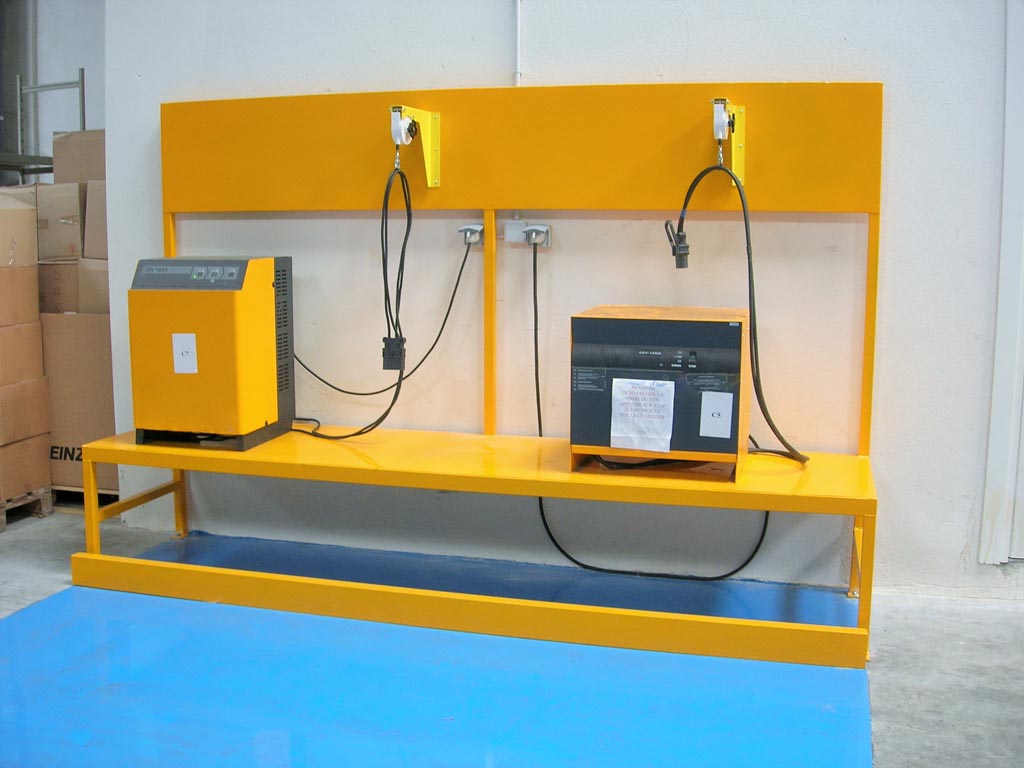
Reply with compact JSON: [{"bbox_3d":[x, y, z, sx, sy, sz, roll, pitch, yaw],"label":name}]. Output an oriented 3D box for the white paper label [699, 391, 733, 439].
[{"bbox_3d":[0.684,0.104,3.763,0.102,0.152,0.004,2,9,15],"label":"white paper label"}]

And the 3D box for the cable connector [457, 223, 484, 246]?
[{"bbox_3d":[-0.161,-0.594,4.479,0.085,0.085,0.098,2,9,15],"label":"cable connector"}]

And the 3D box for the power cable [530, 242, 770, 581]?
[{"bbox_3d":[0.527,0.109,4.407,0.917,1.302,0.098,2,9,15],"label":"power cable"}]

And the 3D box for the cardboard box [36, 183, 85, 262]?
[{"bbox_3d":[-2.077,-0.783,5.454,0.241,0.360,0.386,2,9,15],"label":"cardboard box"}]

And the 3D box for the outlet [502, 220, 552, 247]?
[{"bbox_3d":[0.055,-0.603,4.511,0.183,0.102,0.091,2,9,15],"label":"outlet"}]

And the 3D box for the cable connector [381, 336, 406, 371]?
[{"bbox_3d":[-0.452,-0.119,4.361,0.086,0.129,0.046,2,9,15],"label":"cable connector"}]

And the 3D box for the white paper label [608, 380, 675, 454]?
[{"bbox_3d":[0.447,0.109,3.871,0.213,0.243,0.006,2,9,15],"label":"white paper label"}]

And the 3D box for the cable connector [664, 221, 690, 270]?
[{"bbox_3d":[0.585,-0.493,3.973,0.078,0.161,0.065,2,9,15],"label":"cable connector"}]

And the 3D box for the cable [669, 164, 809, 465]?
[{"bbox_3d":[0.820,-0.254,4.069,0.465,1.048,0.282,2,9,15],"label":"cable"}]

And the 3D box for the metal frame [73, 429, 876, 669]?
[{"bbox_3d":[-0.182,0.528,4.275,2.951,0.539,0.720,2,9,15],"label":"metal frame"}]

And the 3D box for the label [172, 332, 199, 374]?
[{"bbox_3d":[-1.243,-0.115,4.276,0.101,0.152,0.004,2,9,15],"label":"label"}]

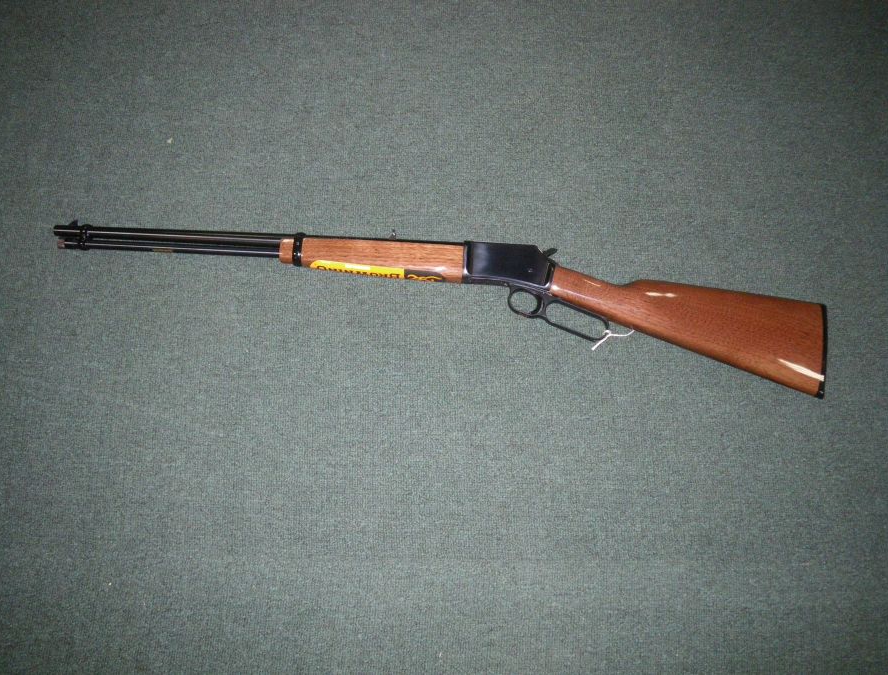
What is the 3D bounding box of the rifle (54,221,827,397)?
[{"bbox_3d":[-0.009,-0.039,0.855,0.933,0.044,0.185,3,73,-1],"label":"rifle"}]

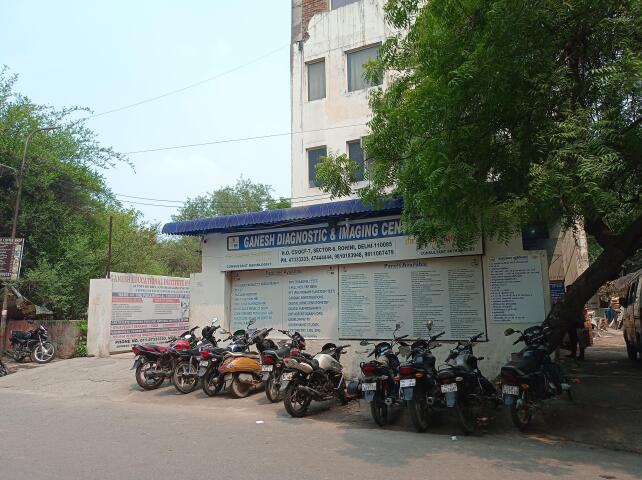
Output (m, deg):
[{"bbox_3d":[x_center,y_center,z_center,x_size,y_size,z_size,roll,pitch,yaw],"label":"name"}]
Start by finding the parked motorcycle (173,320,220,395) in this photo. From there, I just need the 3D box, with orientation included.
[{"bbox_3d":[-2.323,2.428,10.504,0.750,1.150,1.980,-5,-9,29],"label":"parked motorcycle"}]

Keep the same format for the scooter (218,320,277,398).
[{"bbox_3d":[-1.155,2.040,8.922,0.700,1.150,1.760,-4,-10,23],"label":"scooter"}]

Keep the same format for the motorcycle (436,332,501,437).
[{"bbox_3d":[1.899,1.796,6.679,0.750,1.120,1.980,-5,-10,27],"label":"motorcycle"}]

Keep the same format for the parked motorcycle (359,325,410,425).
[{"bbox_3d":[0.838,1.859,7.257,0.750,1.200,1.970,-3,-10,16],"label":"parked motorcycle"}]

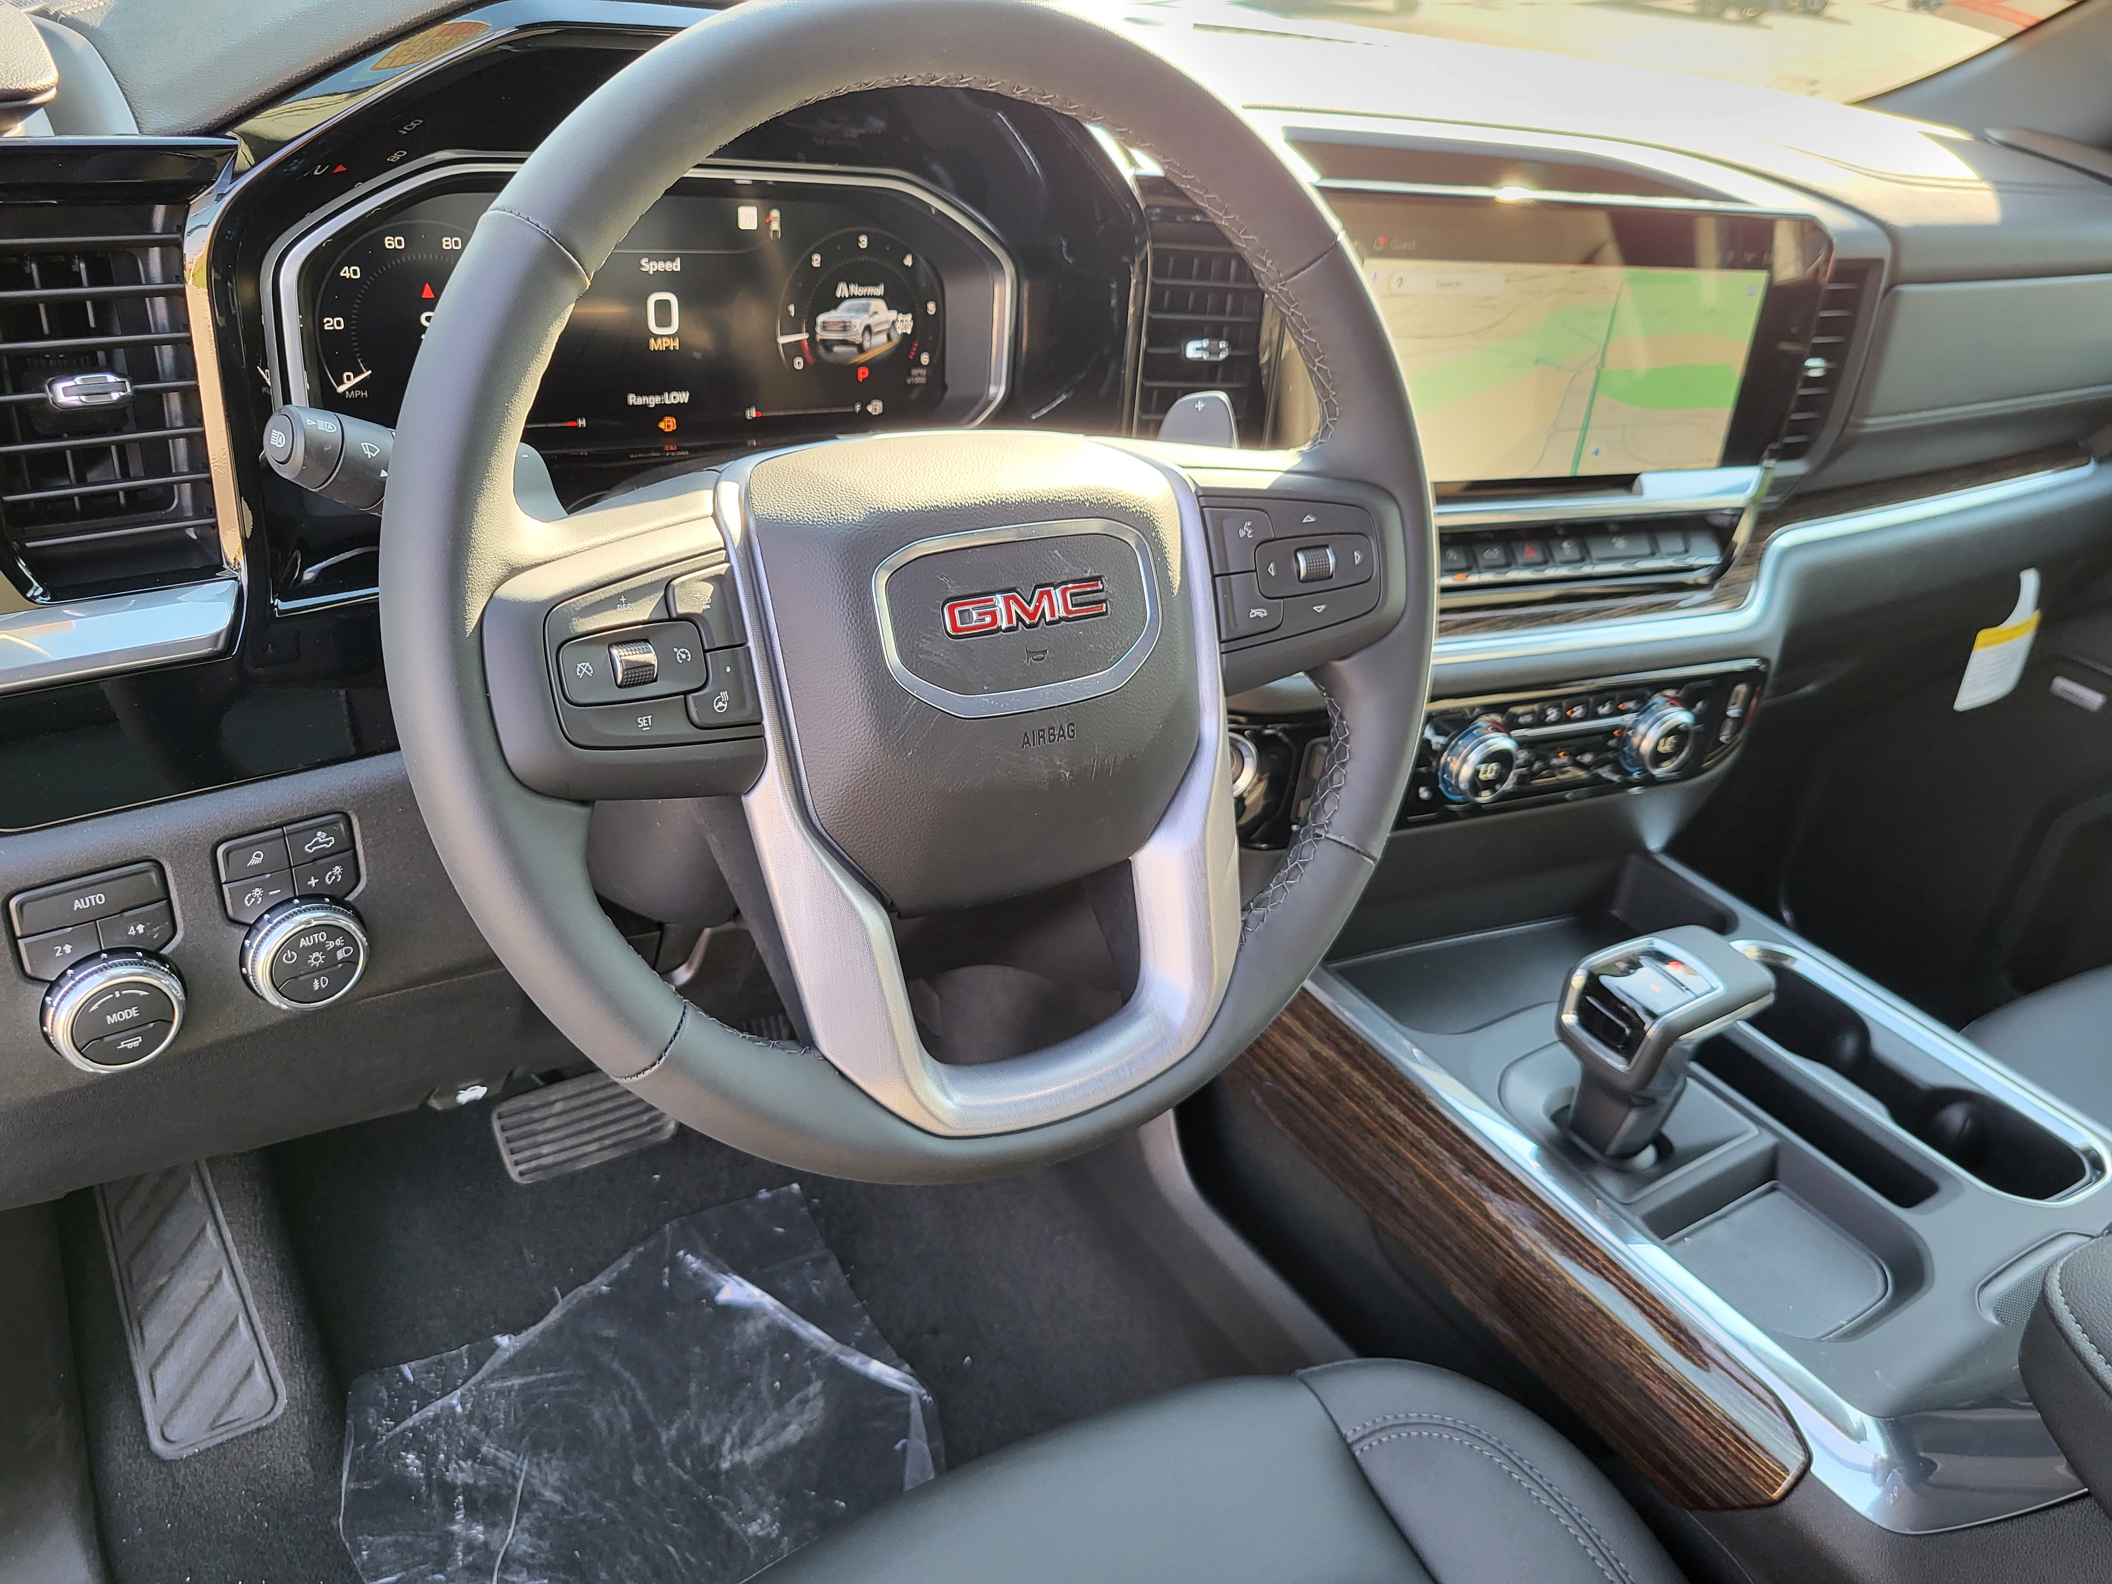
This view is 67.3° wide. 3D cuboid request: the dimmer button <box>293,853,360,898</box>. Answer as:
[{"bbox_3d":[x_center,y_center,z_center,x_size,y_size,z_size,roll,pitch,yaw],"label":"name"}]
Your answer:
[{"bbox_3d":[-0.294,0.035,0.641,0.024,0.018,0.008,-17,22,-37],"label":"dimmer button"}]

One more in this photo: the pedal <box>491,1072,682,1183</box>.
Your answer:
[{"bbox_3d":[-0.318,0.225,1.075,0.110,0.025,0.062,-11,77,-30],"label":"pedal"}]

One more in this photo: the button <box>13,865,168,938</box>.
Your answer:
[{"bbox_3d":[-0.338,0.037,0.554,0.047,0.015,0.008,-18,28,-40],"label":"button"}]

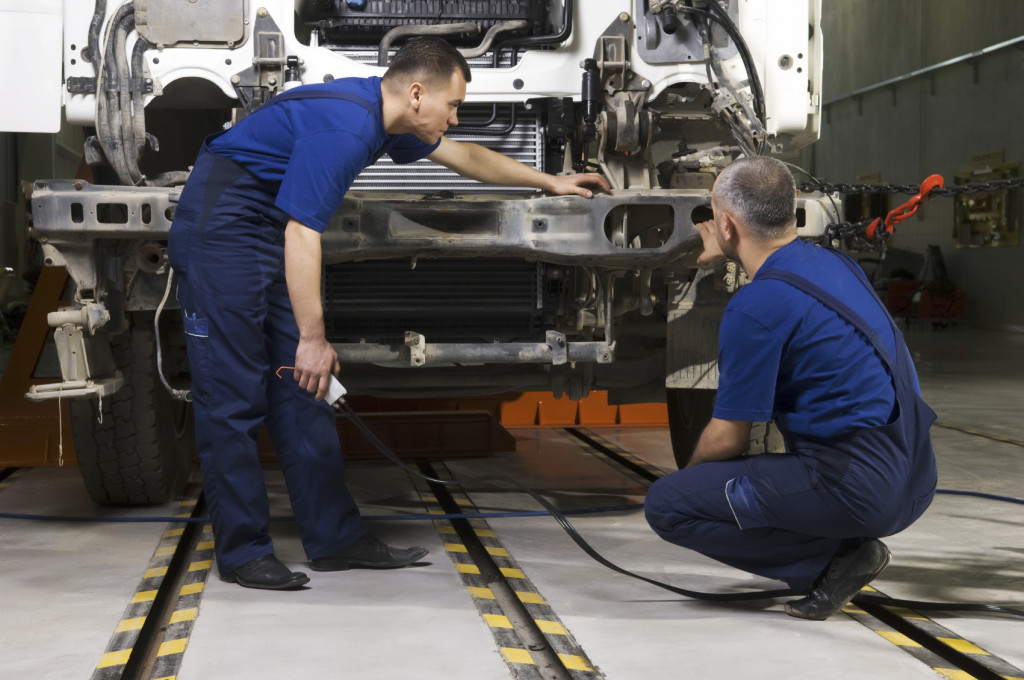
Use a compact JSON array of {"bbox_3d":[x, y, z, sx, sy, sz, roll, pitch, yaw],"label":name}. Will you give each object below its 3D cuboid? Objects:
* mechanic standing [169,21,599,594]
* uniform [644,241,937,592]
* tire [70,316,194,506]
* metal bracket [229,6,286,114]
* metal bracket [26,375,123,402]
[{"bbox_3d":[-0.300,-0.096,4.500,1.120,1.390,0.720,0,2,-6],"label":"mechanic standing"},{"bbox_3d":[0.695,0.179,4.060,0.720,0.820,0.530,2,3,31],"label":"uniform"},{"bbox_3d":[-1.250,0.021,5.750,0.310,1.050,1.050,0,2,-7],"label":"tire"},{"bbox_3d":[-0.744,-0.820,5.000,0.165,0.310,0.120,0,2,-7],"label":"metal bracket"},{"bbox_3d":[-1.245,0.138,4.850,0.270,0.065,0.180,0,2,-7],"label":"metal bracket"}]

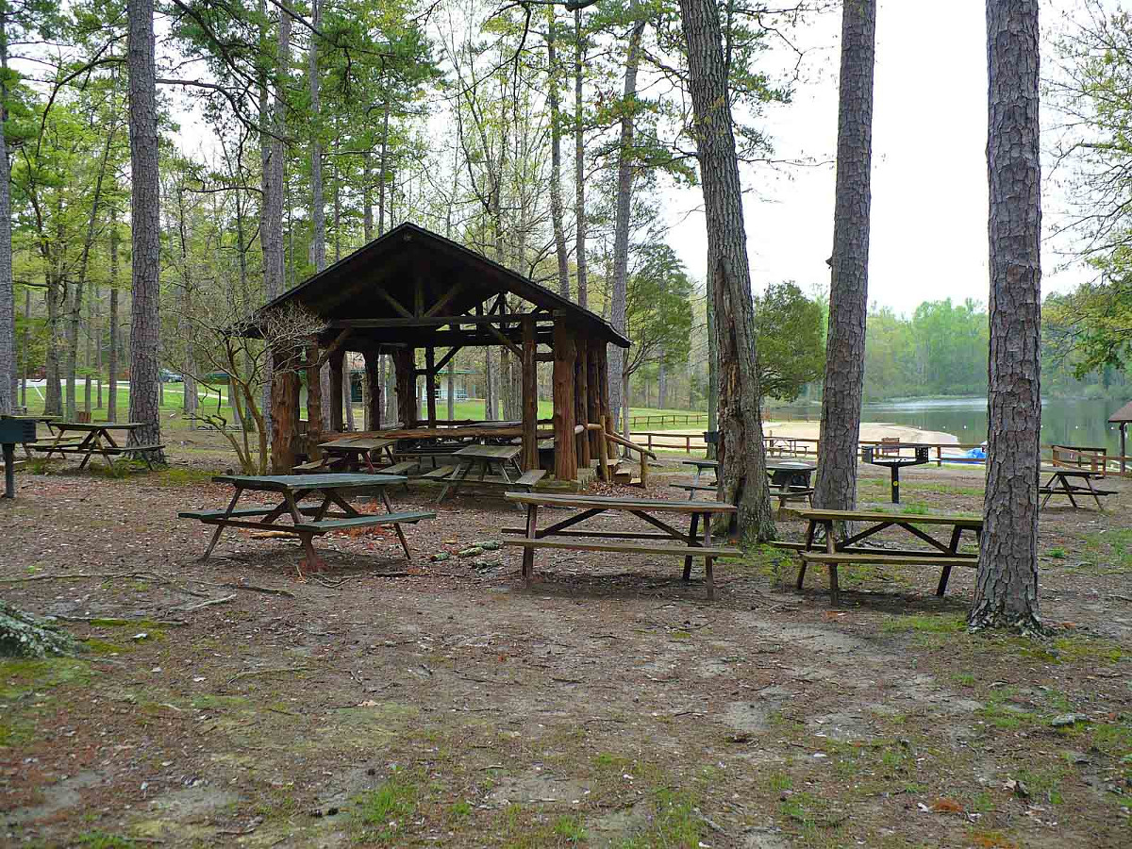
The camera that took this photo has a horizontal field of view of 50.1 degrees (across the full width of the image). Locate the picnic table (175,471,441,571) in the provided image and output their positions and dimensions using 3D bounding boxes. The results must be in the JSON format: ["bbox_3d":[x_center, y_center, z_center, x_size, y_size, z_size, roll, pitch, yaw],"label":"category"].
[{"bbox_3d":[-2.303,0.861,11.045,1.478,0.743,1.912,3,1,24],"label":"picnic table"}]

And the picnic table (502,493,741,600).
[{"bbox_3d":[0.418,1.008,10.257,1.888,0.734,1.439,3,-1,-4],"label":"picnic table"}]

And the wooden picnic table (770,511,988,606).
[{"bbox_3d":[2.931,1.196,10.923,1.846,0.743,1.478,3,-1,-2],"label":"wooden picnic table"}]

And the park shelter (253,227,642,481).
[{"bbox_3d":[-1.695,-0.997,21.428,5.450,3.925,8.600,0,2,6],"label":"park shelter"}]

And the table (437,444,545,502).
[{"bbox_3d":[-1.093,0.734,16.875,1.478,0.743,1.903,4,3,3],"label":"table"}]

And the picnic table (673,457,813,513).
[{"bbox_3d":[2.778,0.985,18.319,1.896,0.734,1.439,3,3,38],"label":"picnic table"}]

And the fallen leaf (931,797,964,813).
[{"bbox_3d":[1.440,1.435,4.578,0.110,0.030,0.090,0,2,0],"label":"fallen leaf"}]

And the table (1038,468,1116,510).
[{"bbox_3d":[9.827,1.289,24.010,1.439,0.734,1.856,2,1,3],"label":"table"}]

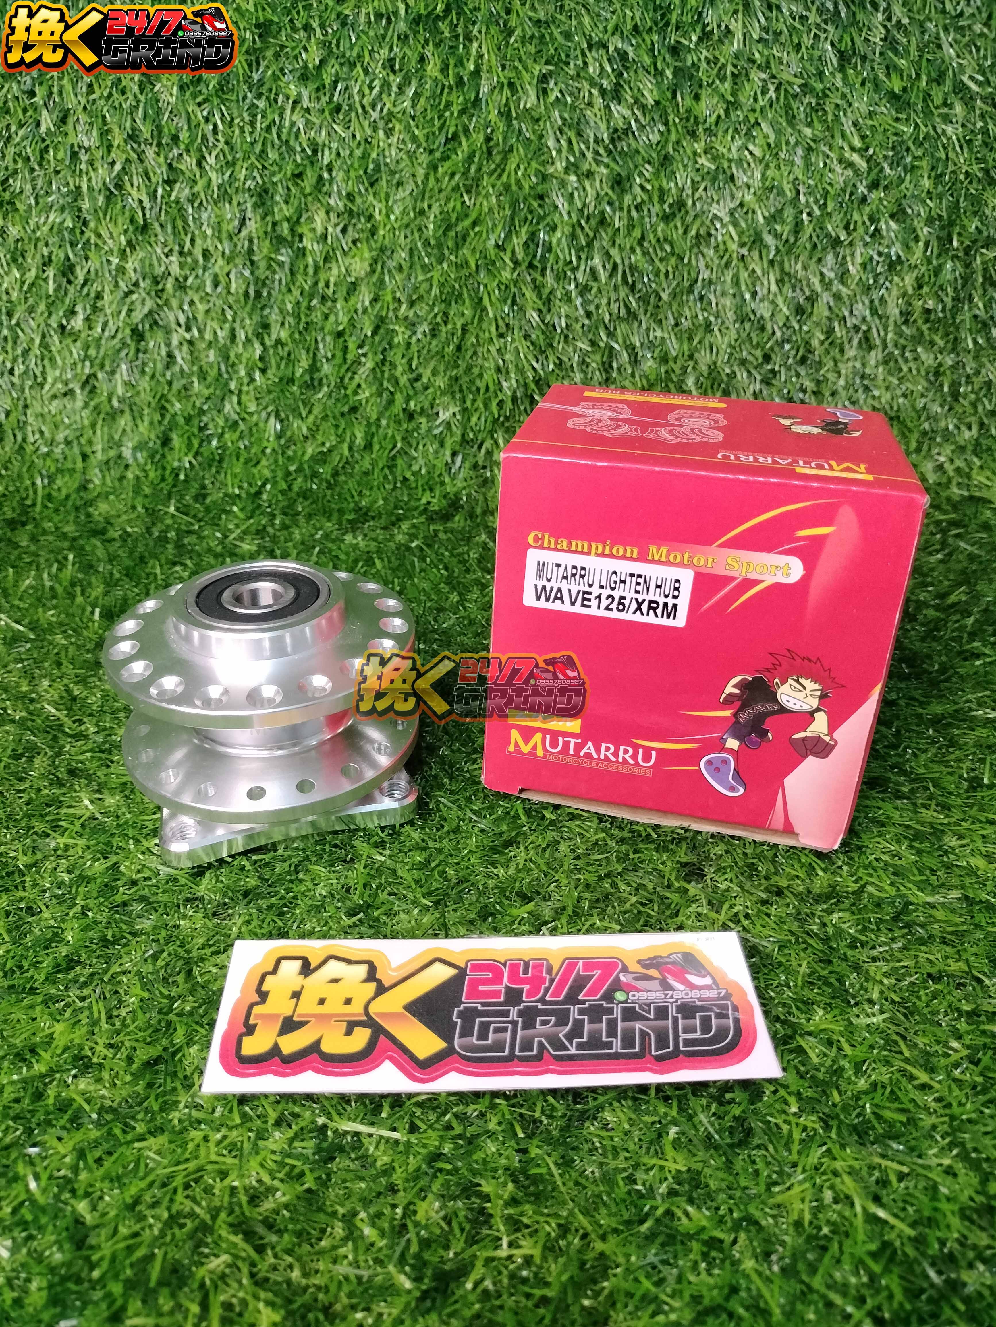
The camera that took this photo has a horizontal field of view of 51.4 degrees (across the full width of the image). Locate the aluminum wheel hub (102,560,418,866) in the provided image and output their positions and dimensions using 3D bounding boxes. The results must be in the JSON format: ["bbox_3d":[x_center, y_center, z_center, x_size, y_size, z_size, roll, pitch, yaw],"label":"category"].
[{"bbox_3d":[-0.063,0.007,0.290,0.083,0.060,0.083,-9,32,-15],"label":"aluminum wheel hub"}]

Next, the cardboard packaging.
[{"bbox_3d":[0.055,-0.019,0.301,0.099,0.099,0.080,8,28,9],"label":"cardboard packaging"}]

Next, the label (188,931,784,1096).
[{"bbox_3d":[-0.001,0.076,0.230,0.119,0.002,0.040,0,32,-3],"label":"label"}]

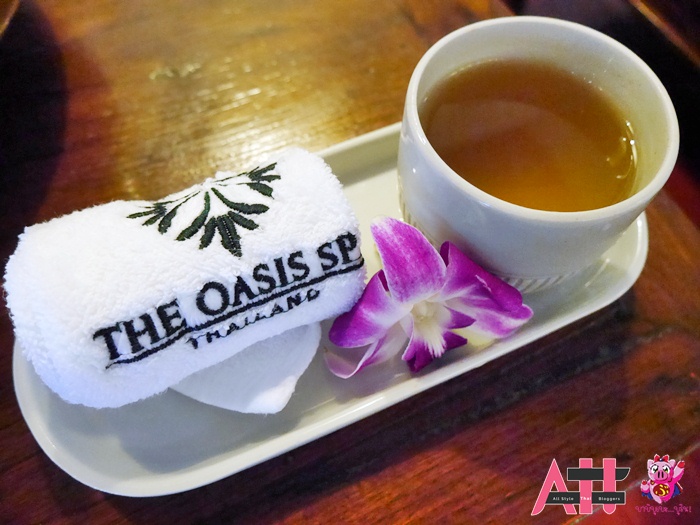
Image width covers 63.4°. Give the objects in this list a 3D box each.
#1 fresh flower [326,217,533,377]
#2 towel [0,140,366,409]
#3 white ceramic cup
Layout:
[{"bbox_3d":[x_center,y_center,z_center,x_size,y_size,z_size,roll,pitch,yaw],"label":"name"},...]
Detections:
[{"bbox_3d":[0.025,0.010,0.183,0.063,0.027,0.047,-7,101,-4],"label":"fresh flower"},{"bbox_3d":[-0.048,0.004,0.181,0.101,0.051,0.056,-20,65,-11],"label":"towel"},{"bbox_3d":[0.060,-0.036,0.202,0.086,0.054,0.086,0,63,-1],"label":"white ceramic cup"}]

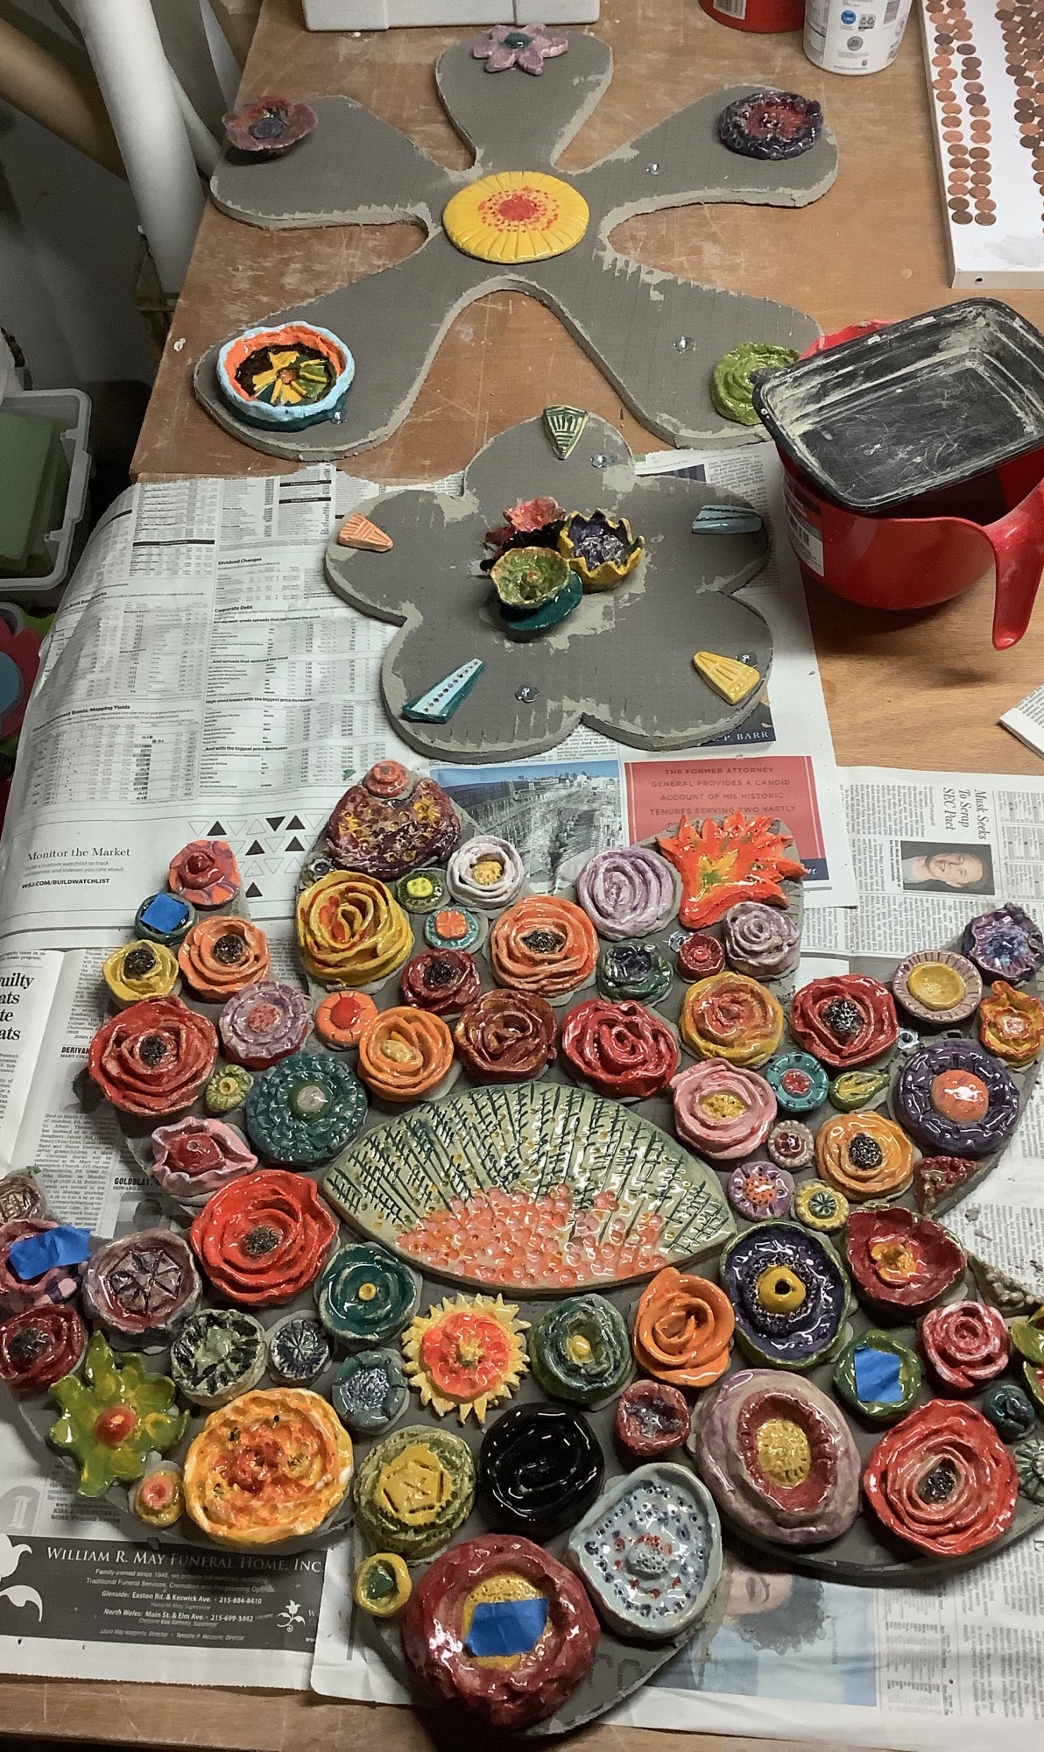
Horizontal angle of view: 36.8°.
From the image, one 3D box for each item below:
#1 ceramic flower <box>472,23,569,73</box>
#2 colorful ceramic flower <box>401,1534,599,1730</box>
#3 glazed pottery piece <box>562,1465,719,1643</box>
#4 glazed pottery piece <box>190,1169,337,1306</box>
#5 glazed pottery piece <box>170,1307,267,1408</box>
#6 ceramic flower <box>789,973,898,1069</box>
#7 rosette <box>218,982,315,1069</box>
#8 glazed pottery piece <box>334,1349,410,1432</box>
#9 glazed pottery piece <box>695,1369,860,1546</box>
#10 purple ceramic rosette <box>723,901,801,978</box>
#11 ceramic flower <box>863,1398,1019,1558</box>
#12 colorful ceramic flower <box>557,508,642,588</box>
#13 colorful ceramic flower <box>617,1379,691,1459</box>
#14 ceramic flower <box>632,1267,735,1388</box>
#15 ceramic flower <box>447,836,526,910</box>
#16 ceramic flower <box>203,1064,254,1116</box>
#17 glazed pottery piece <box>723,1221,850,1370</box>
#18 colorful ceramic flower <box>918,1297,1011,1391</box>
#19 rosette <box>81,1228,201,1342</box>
[{"bbox_3d":[-0.001,-0.852,1.612,0.095,0.015,0.088,-4,57,0],"label":"ceramic flower"},{"bbox_3d":[-0.011,0.381,0.796,0.100,0.045,0.089,-2,58,2],"label":"colorful ceramic flower"},{"bbox_3d":[0.065,0.352,0.813,0.079,0.026,0.079,-4,57,0],"label":"glazed pottery piece"},{"bbox_3d":[-0.149,0.214,0.919,0.084,0.029,0.080,-2,58,2],"label":"glazed pottery piece"},{"bbox_3d":[-0.170,0.270,0.879,0.052,0.023,0.051,-4,57,0],"label":"glazed pottery piece"},{"bbox_3d":[0.204,0.090,0.996,0.067,0.023,0.063,-2,56,2],"label":"ceramic flower"},{"bbox_3d":[-0.165,0.097,1.012,0.058,0.024,0.055,-2,56,2],"label":"rosette"},{"bbox_3d":[-0.083,0.284,0.868,0.042,0.019,0.044,-4,57,0],"label":"glazed pottery piece"},{"bbox_3d":[0.137,0.307,0.836,0.073,0.032,0.097,-37,62,-20],"label":"glazed pottery piece"},{"bbox_3d":[0.160,0.039,1.039,0.049,0.022,0.050,-4,57,0],"label":"purple ceramic rosette"},{"bbox_3d":[0.217,0.319,0.826,0.079,0.032,0.078,-5,57,0],"label":"ceramic flower"},{"bbox_3d":[0.061,-0.254,1.230,0.066,0.034,0.061,-2,56,2],"label":"colorful ceramic flower"},{"bbox_3d":[0.073,0.303,0.871,0.041,0.024,0.042,-4,57,0],"label":"colorful ceramic flower"},{"bbox_3d":[0.090,0.250,0.877,0.057,0.032,0.063,-5,57,0],"label":"ceramic flower"},{"bbox_3d":[-0.025,-0.005,1.073,0.054,0.023,0.052,-2,56,2],"label":"ceramic flower"},{"bbox_3d":[-0.186,0.133,0.993,0.030,0.017,0.032,-2,56,2],"label":"ceramic flower"},{"bbox_3d":[0.148,0.242,0.891,0.068,0.030,0.084,-14,56,-6],"label":"glazed pottery piece"},{"bbox_3d":[0.246,0.259,0.868,0.048,0.024,0.048,-4,57,0],"label":"colorful ceramic flower"},{"bbox_3d":[-0.216,0.237,0.900,0.066,0.027,0.061,-4,57,0],"label":"rosette"}]

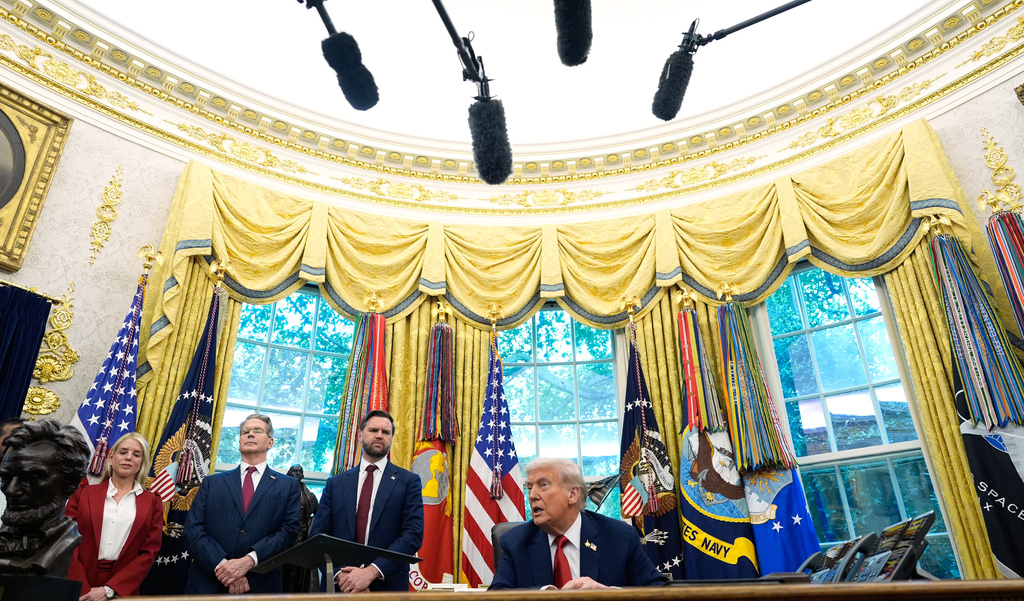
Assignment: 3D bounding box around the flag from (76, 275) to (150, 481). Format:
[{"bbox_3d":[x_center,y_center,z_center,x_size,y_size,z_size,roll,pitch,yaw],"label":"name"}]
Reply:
[{"bbox_3d":[-2.227,0.787,3.752,0.480,2.100,0.300,19,-32,-35],"label":"flag"}]

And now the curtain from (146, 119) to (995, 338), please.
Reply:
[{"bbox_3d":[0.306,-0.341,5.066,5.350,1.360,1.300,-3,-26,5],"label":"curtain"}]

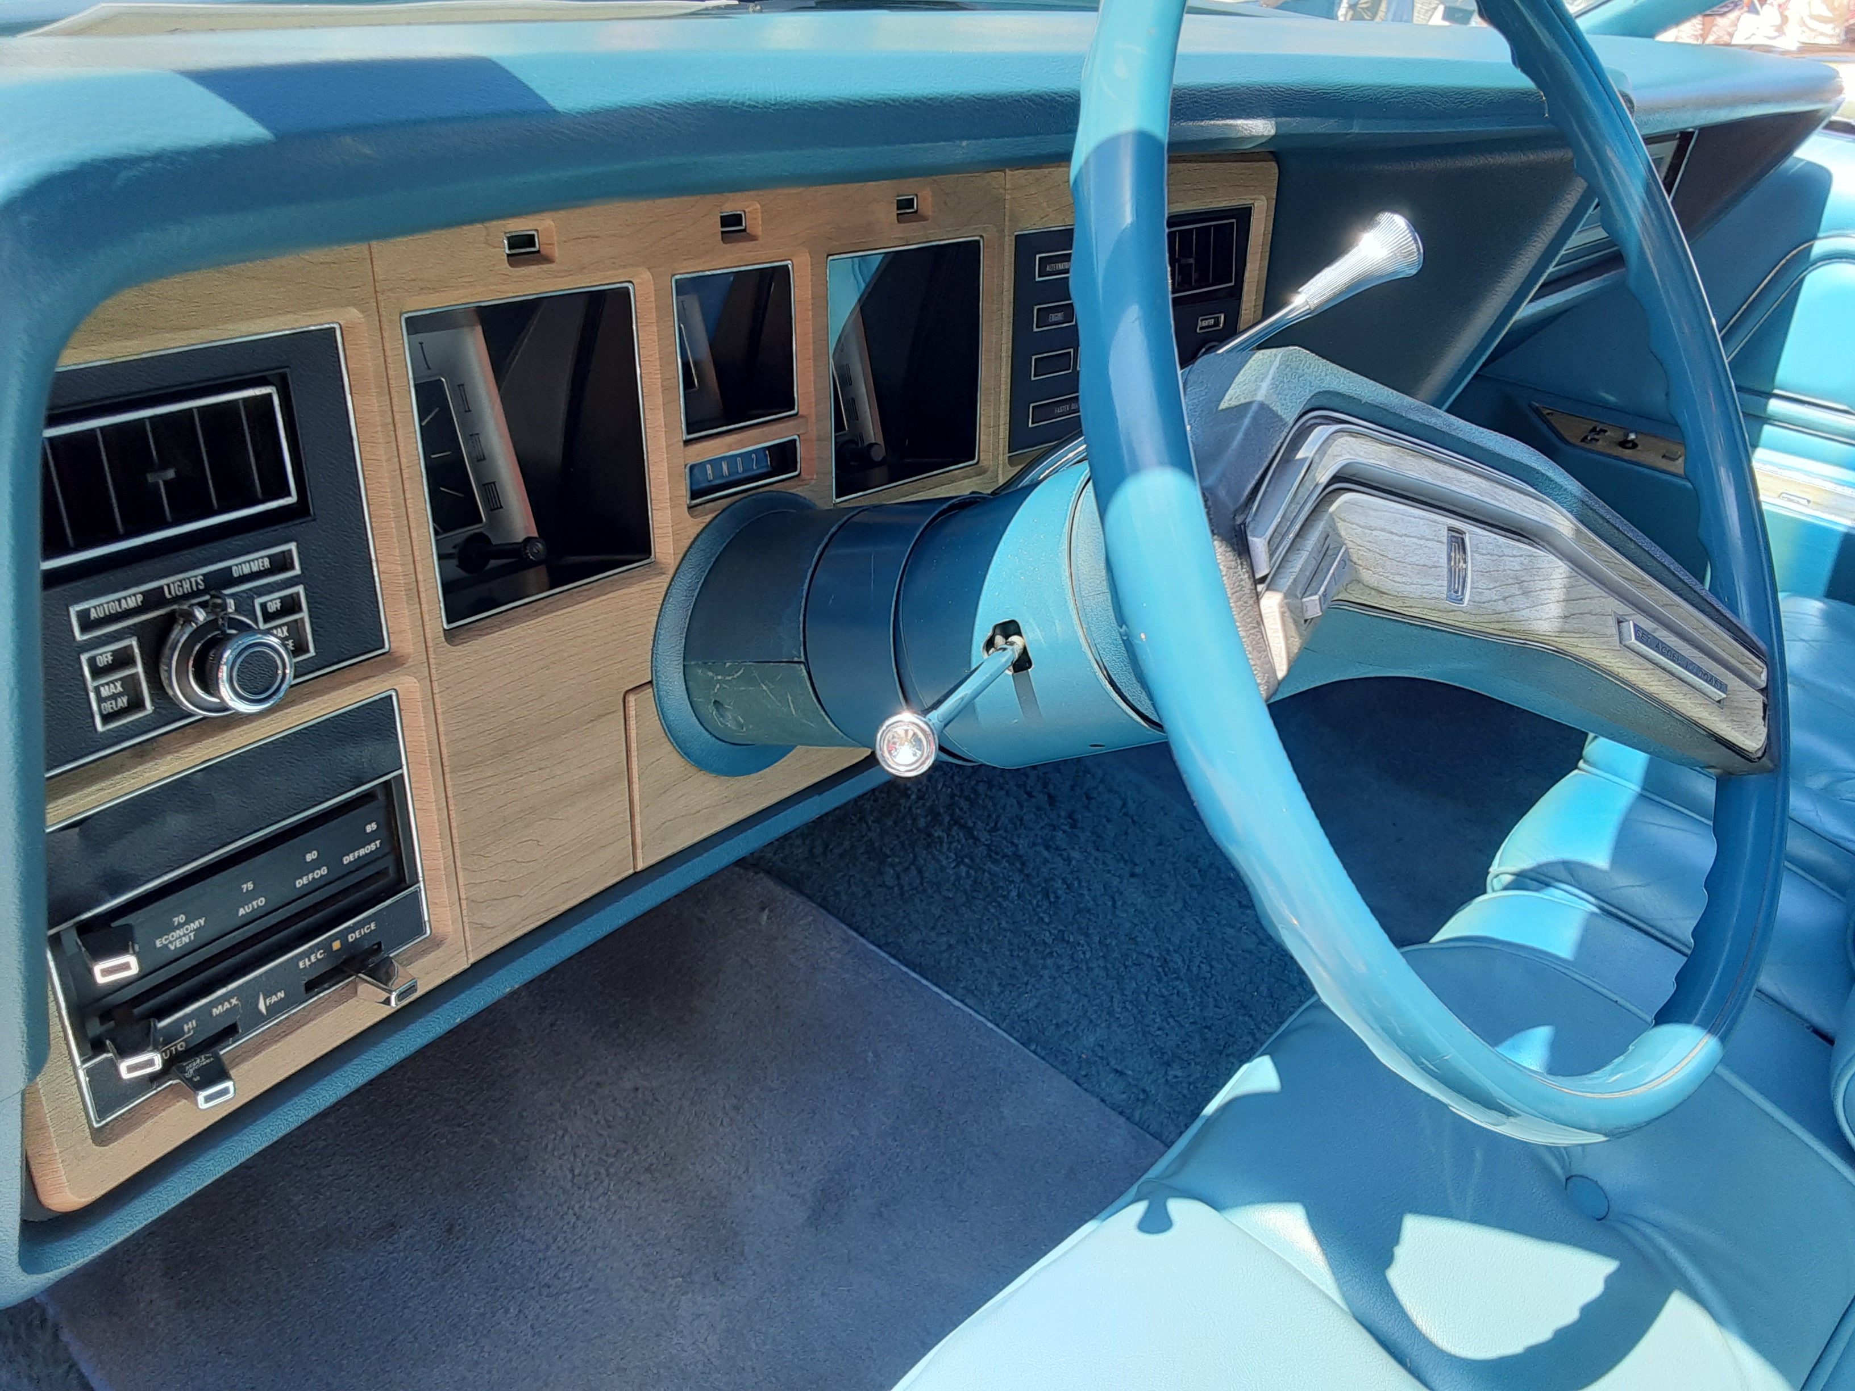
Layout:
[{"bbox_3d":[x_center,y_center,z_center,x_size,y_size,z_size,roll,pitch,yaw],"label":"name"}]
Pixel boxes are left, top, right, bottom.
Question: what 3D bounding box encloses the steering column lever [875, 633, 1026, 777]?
[{"bbox_3d":[0.013,-0.002,0.459,0.020,0.020,0.128,6,16,16],"label":"steering column lever"}]

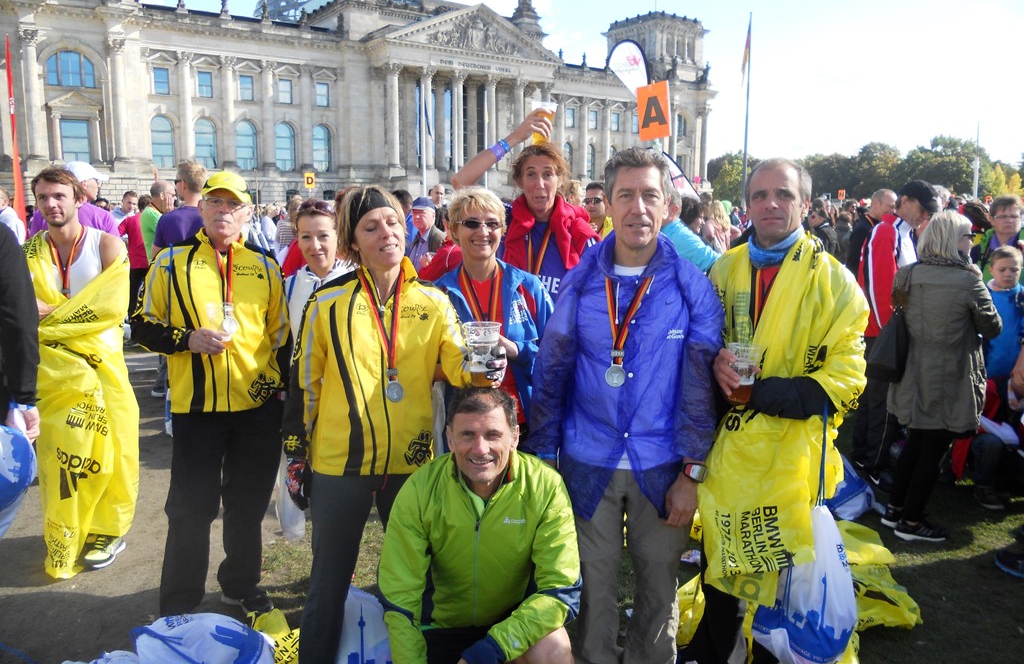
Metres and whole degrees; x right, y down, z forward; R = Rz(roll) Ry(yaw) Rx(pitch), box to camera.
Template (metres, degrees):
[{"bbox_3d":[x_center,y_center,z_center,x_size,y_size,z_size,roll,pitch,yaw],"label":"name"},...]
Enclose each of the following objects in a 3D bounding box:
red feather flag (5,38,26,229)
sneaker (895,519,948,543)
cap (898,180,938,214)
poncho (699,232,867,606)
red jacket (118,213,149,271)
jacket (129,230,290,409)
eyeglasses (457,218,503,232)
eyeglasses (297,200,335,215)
[{"bbox_3d":[-6.945,-2.118,11.285,0.350,4.000,0.200,-4,9,-20],"label":"red feather flag"},{"bbox_3d":[1.917,0.925,3.740,0.260,0.095,0.098,1,8,8],"label":"sneaker"},{"bbox_3d":[2.083,-0.694,4.093,0.250,0.135,0.175,30,21,23],"label":"cap"},{"bbox_3d":[0.792,0.235,2.330,0.500,1.040,0.420,4,9,30],"label":"poncho"},{"bbox_3d":[-4.106,-1.008,8.900,0.500,0.630,0.320,-3,8,-15],"label":"red jacket"},{"bbox_3d":[-1.110,-0.042,2.930,0.550,0.650,0.360,-4,9,-23],"label":"jacket"},{"bbox_3d":[-0.095,-0.323,2.420,0.140,0.042,0.130,-2,8,-12],"label":"eyeglasses"},{"bbox_3d":[-0.709,-0.451,2.895,0.145,0.050,0.130,5,-29,-10],"label":"eyeglasses"}]

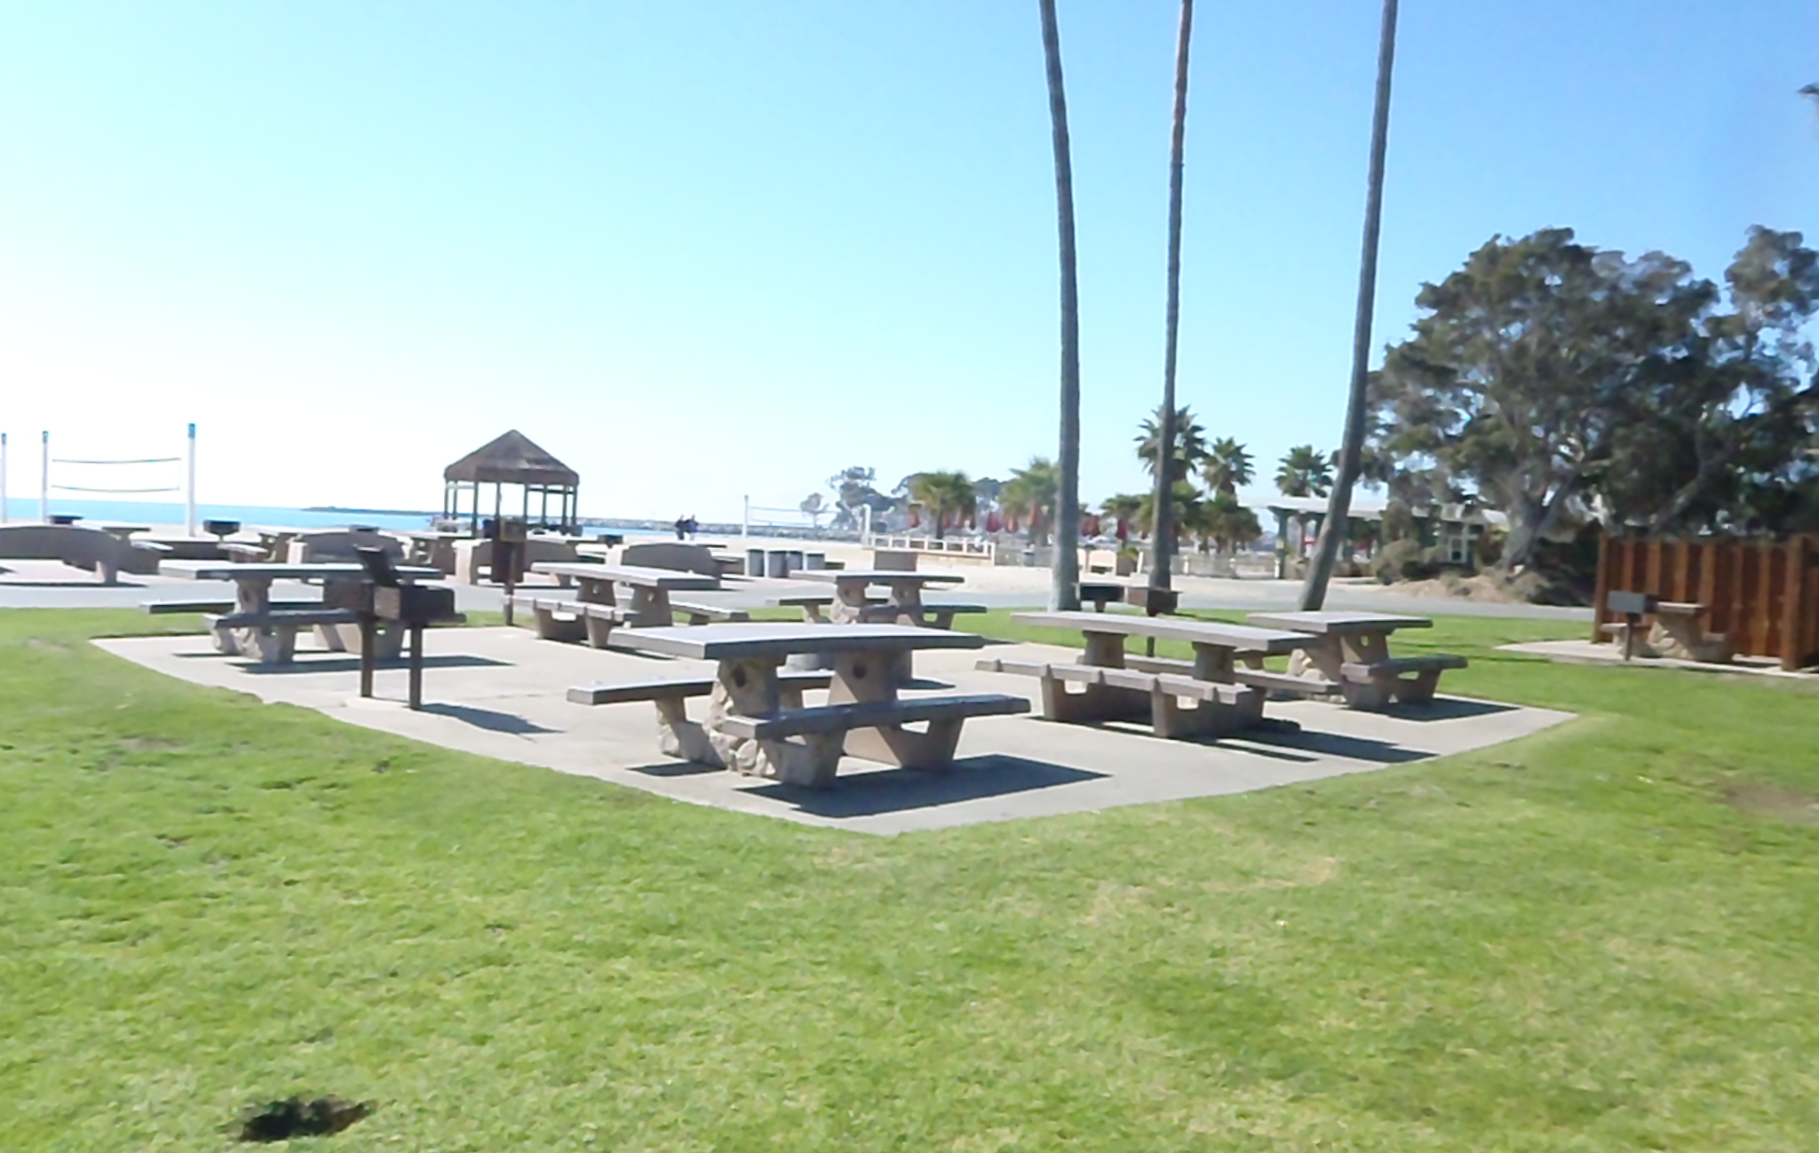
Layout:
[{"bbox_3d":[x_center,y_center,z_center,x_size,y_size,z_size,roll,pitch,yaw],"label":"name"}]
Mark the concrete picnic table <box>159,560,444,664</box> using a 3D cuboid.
[{"bbox_3d":[-5.674,0.324,13.852,1.687,0.783,2.352,4,2,42],"label":"concrete picnic table"}]

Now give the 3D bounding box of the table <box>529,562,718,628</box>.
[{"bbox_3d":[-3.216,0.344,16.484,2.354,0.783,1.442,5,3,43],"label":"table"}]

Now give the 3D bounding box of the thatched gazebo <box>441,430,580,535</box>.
[{"bbox_3d":[-13.481,-2.985,49.969,4.450,4.023,4.450,2,2,-5],"label":"thatched gazebo"}]

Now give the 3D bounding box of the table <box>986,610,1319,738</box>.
[{"bbox_3d":[1.992,0.781,11.830,2.352,0.783,1.687,4,2,41],"label":"table"}]

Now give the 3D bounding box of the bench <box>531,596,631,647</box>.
[{"bbox_3d":[-3.709,0.526,15.969,2.335,0.407,0.290,5,3,43],"label":"bench"}]

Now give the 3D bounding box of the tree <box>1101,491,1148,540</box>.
[{"bbox_3d":[13.046,-3.060,88.000,3.500,4.100,3.500,3,2,0],"label":"tree"}]

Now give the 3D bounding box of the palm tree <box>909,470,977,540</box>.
[{"bbox_3d":[1.964,-3.843,87.961,3.995,5.144,3.825,2,2,0],"label":"palm tree"}]

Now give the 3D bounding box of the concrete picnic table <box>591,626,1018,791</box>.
[{"bbox_3d":[-0.628,0.745,9.078,1.681,0.783,2.354,5,3,42],"label":"concrete picnic table"}]

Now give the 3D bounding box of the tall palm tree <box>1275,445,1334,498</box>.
[{"bbox_3d":[23.725,-4.142,87.926,3.485,7.434,3.485,2,2,0],"label":"tall palm tree"}]

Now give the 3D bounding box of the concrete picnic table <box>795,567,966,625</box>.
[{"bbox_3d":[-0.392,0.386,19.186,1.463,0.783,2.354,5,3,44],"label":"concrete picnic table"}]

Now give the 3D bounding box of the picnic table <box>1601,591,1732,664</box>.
[{"bbox_3d":[12.137,0.858,23.395,1.681,0.783,2.354,4,3,35],"label":"picnic table"}]

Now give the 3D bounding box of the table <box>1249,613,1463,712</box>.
[{"bbox_3d":[4.292,0.786,14.657,1.681,0.783,2.354,5,3,42],"label":"table"}]

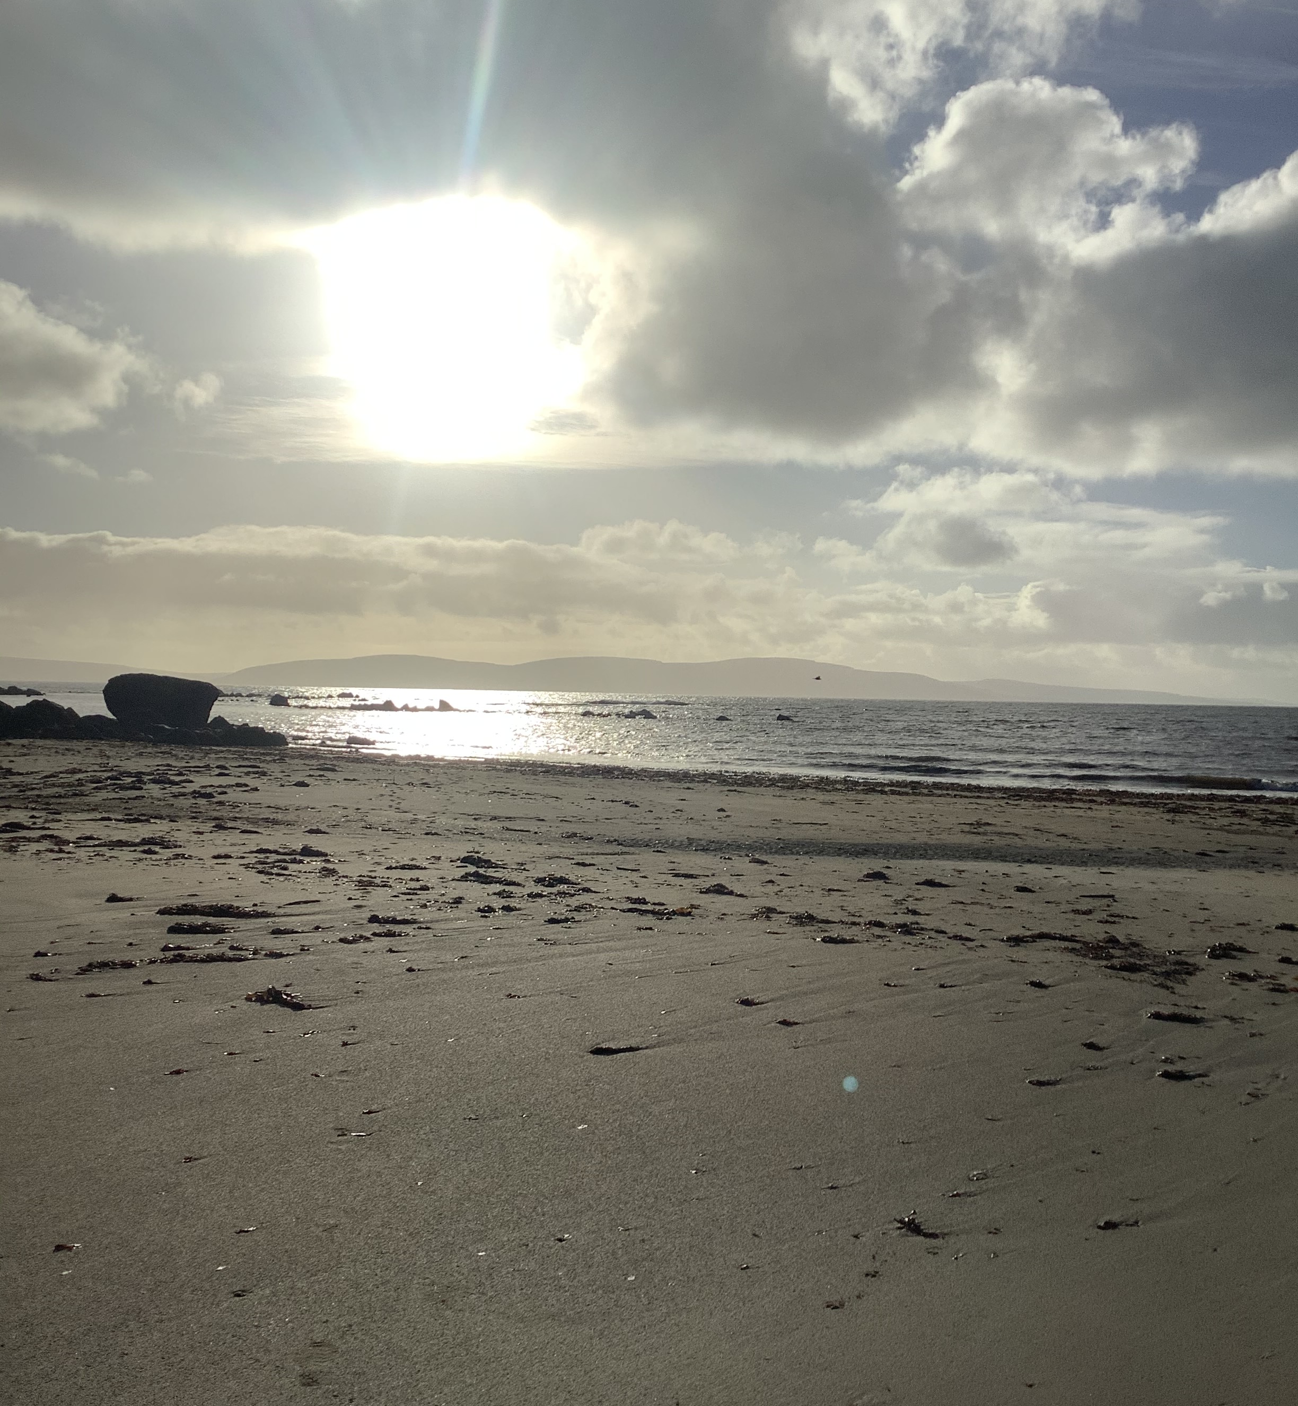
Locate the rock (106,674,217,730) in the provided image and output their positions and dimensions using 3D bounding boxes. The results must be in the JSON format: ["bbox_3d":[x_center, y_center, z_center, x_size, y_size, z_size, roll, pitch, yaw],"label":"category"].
[{"bbox_3d":[-14.938,-0.021,47.500,3.400,1.850,2.500,1,0,-17],"label":"rock"}]

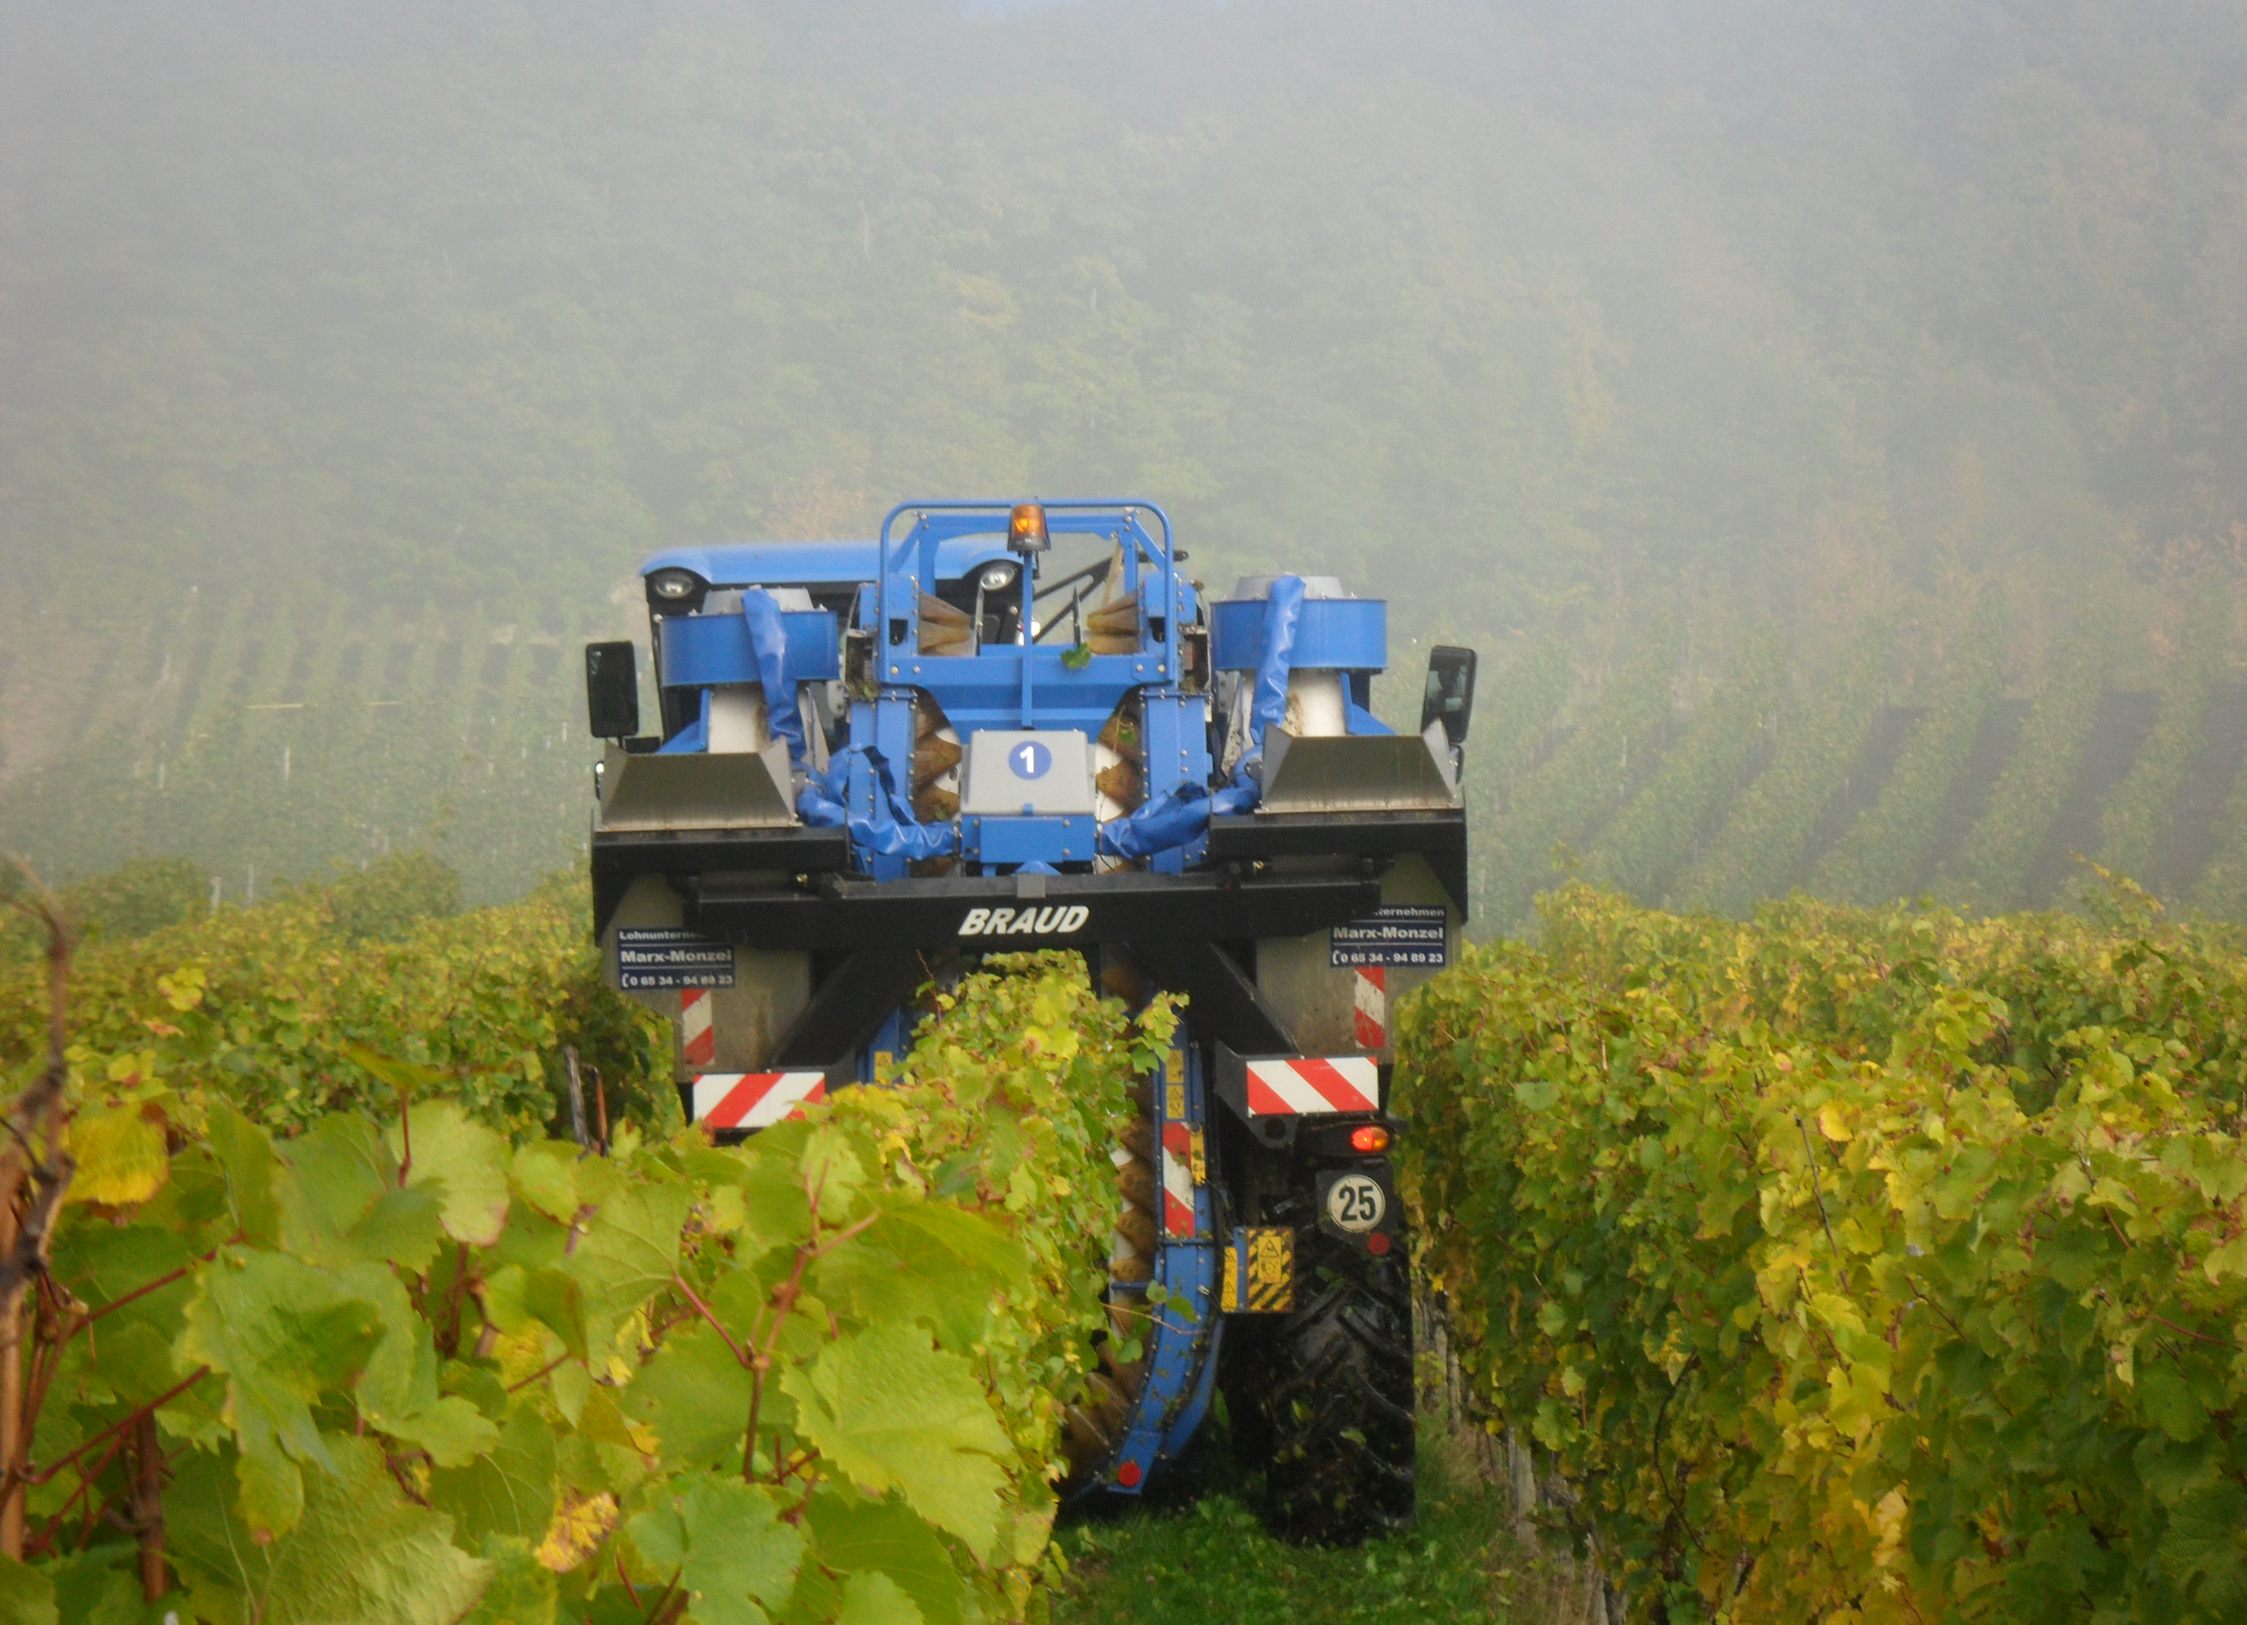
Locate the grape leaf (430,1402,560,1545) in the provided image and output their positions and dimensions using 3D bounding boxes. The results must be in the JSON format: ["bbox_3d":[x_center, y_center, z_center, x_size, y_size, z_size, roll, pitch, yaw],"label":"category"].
[{"bbox_3d":[-0.380,0.400,5.300,0.080,0.087,0.040,1,-1,0],"label":"grape leaf"}]

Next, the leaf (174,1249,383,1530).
[{"bbox_3d":[-0.480,0.330,5.000,0.120,0.165,0.065,-1,1,-6],"label":"leaf"}]

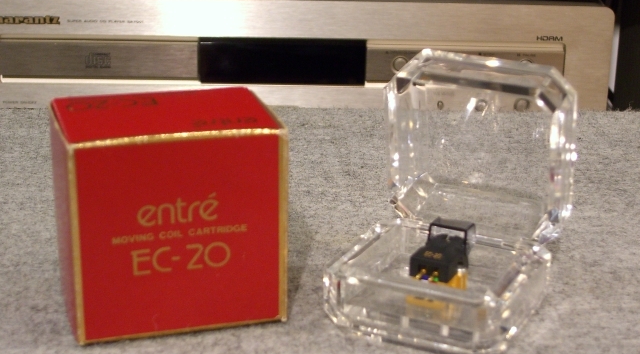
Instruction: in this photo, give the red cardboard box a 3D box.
[{"bbox_3d":[-0.063,0.015,0.528,0.086,0.084,0.059,-5,21,-17],"label":"red cardboard box"}]

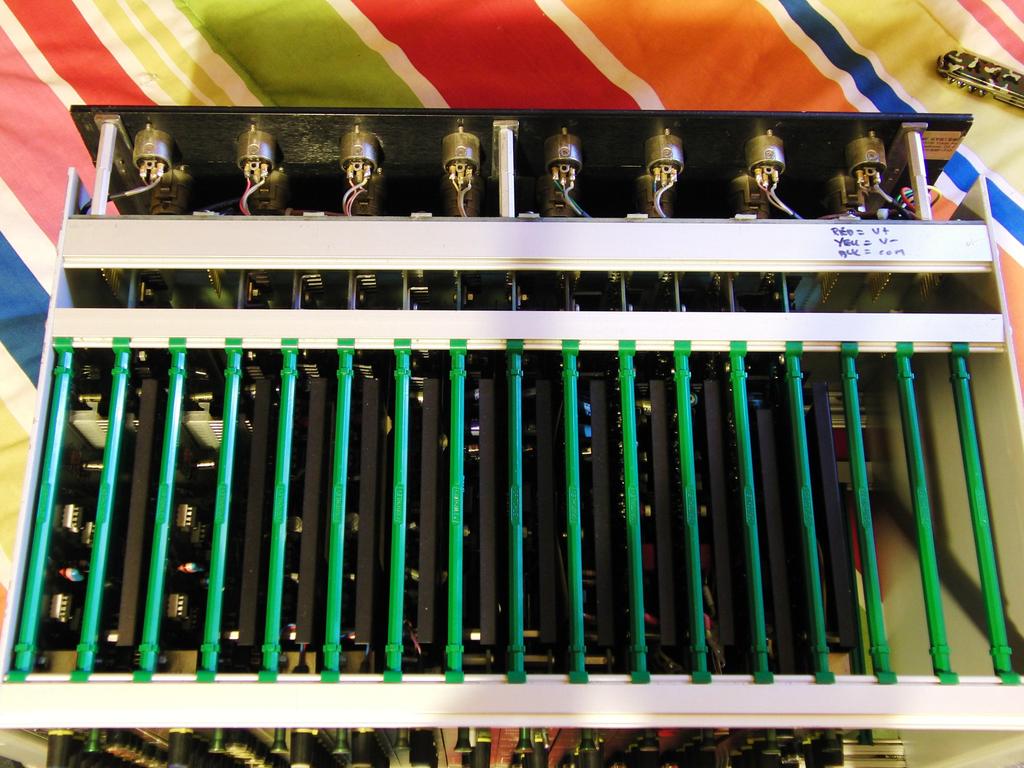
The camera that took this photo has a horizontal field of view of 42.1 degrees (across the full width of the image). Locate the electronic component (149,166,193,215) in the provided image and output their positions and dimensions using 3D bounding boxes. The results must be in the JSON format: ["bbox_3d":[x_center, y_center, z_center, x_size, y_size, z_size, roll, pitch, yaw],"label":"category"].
[{"bbox_3d":[-0.193,-0.105,0.754,0.024,0.024,0.032,0,67,-2],"label":"electronic component"}]

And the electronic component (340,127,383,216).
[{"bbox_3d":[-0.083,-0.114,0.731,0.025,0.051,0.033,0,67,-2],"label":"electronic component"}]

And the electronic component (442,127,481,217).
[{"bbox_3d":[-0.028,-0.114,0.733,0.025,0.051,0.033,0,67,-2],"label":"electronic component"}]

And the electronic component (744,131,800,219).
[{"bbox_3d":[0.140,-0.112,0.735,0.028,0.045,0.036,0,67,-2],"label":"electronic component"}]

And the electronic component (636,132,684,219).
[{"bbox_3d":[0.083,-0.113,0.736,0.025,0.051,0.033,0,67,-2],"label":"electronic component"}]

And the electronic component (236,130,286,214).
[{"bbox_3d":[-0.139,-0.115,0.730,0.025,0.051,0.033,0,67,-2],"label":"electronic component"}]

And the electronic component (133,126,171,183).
[{"bbox_3d":[-0.193,-0.123,0.715,0.021,0.021,0.029,0,67,-2],"label":"electronic component"}]

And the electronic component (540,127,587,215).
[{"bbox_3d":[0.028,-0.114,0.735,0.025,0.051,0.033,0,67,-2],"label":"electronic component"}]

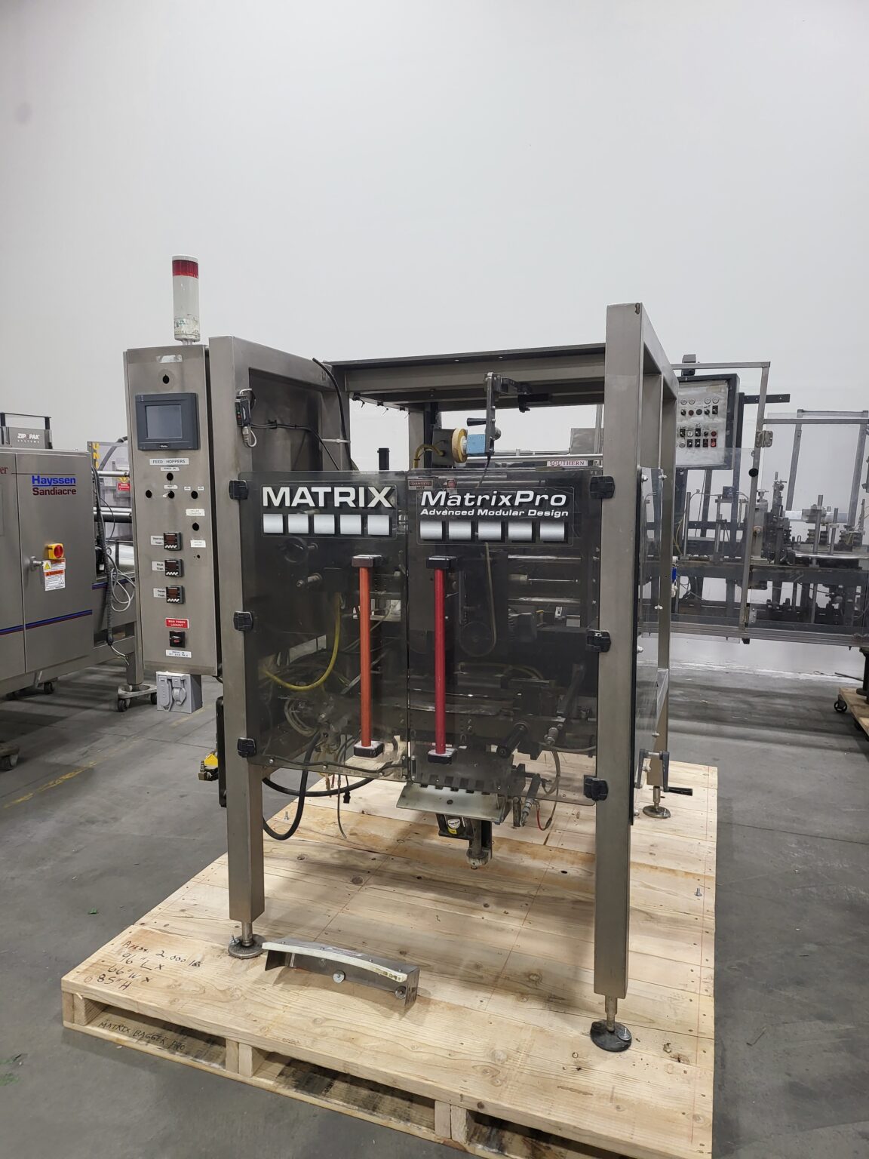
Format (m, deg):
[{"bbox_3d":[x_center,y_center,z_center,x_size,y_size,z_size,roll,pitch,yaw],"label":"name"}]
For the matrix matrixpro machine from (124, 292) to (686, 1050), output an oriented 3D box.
[{"bbox_3d":[0.068,0.150,2.823,1.447,1.799,1.527,2,7,20],"label":"matrix matrixpro machine"}]

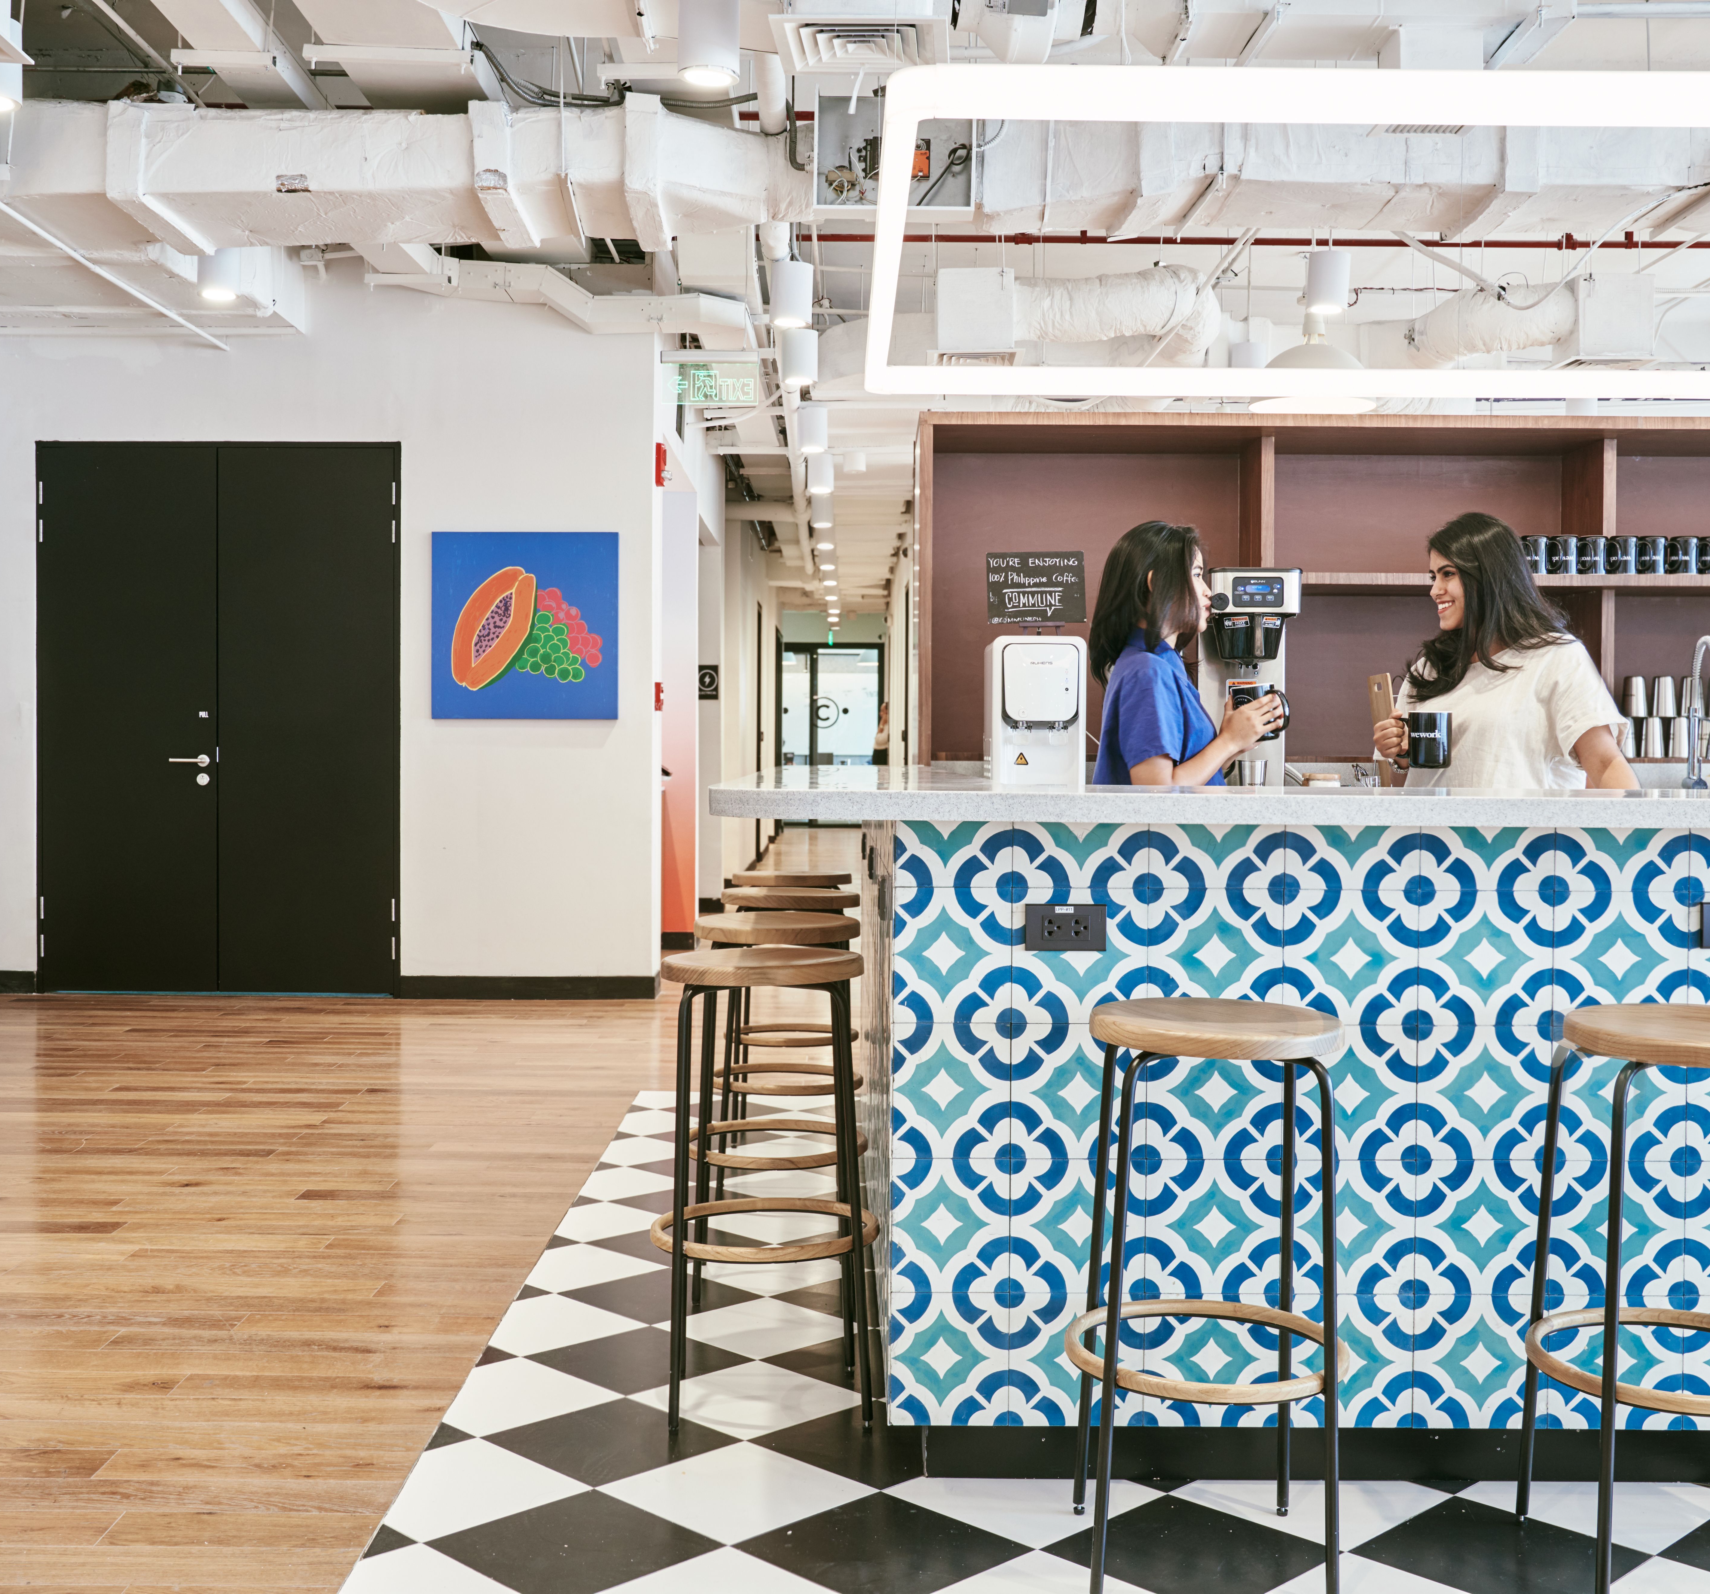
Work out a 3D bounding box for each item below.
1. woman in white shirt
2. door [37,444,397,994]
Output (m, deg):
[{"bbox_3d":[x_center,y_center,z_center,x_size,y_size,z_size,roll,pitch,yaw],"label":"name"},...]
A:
[{"bbox_3d":[1.313,0.213,4.206,0.480,1.585,0.380,2,2,40],"label":"woman in white shirt"},{"bbox_3d":[-2.736,-0.331,8.865,1.564,2.378,0.090,1,1,0],"label":"door"}]

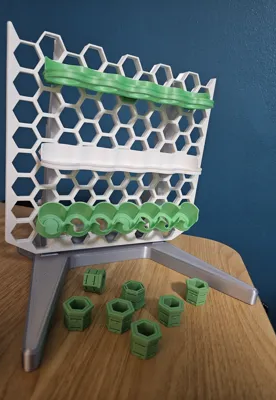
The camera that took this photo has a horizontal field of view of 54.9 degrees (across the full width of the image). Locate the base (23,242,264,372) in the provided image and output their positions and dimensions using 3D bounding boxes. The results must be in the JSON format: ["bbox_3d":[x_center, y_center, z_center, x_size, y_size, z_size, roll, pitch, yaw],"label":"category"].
[{"bbox_3d":[-0.017,0.079,0.303,0.230,0.015,0.189,-1,15,-30],"label":"base"}]

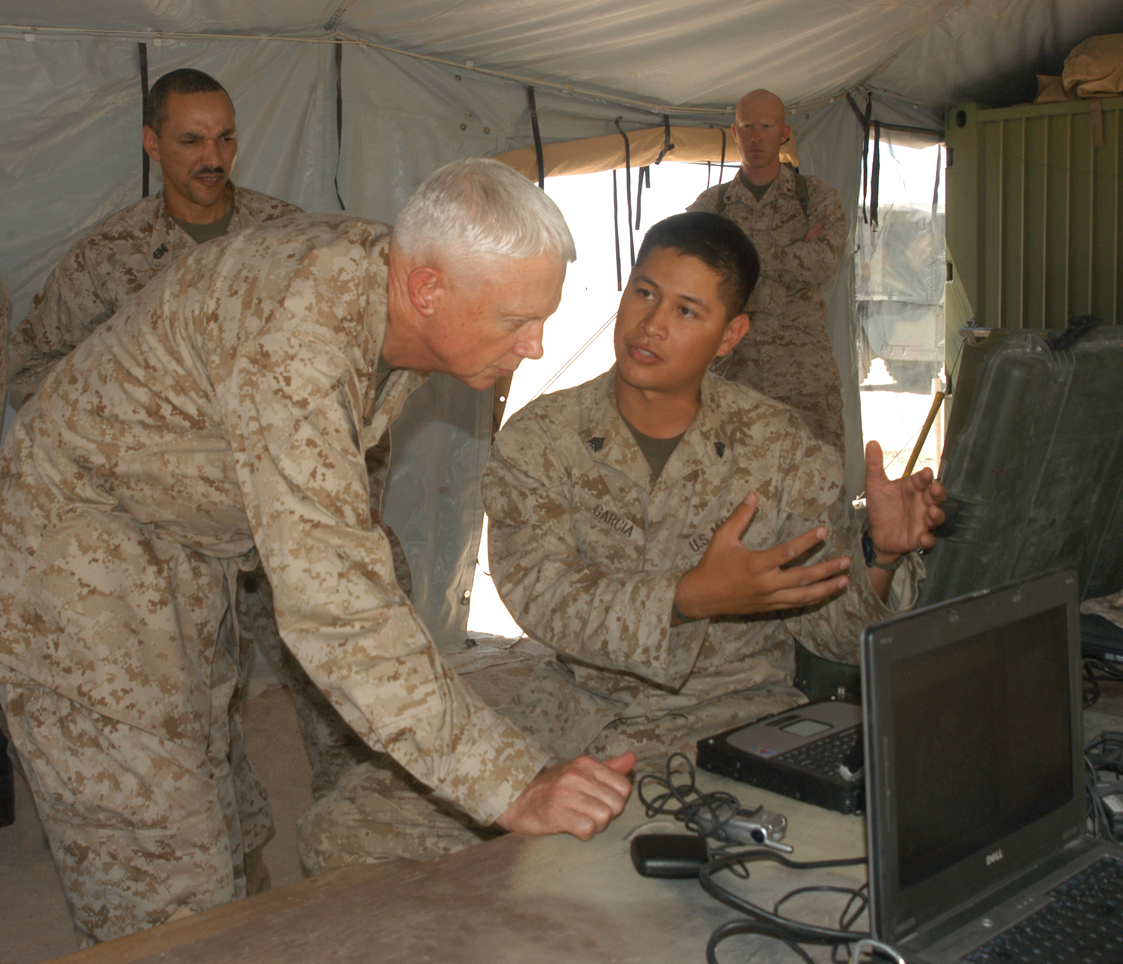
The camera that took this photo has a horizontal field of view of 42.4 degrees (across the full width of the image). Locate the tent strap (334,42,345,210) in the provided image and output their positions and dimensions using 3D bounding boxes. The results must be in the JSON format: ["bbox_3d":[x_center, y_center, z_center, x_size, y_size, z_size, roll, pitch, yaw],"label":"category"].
[{"bbox_3d":[-0.690,-1.100,4.500,0.030,0.520,0.015,-4,9,-23],"label":"tent strap"}]

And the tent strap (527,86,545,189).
[{"bbox_3d":[-0.091,-1.219,5.177,0.033,0.386,0.020,-6,8,1],"label":"tent strap"}]

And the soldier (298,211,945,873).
[{"bbox_3d":[0.128,0.363,2.108,0.800,1.440,0.660,3,9,25],"label":"soldier"}]

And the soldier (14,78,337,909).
[{"bbox_3d":[-0.701,0.087,2.932,0.670,1.790,0.420,-4,9,-22],"label":"soldier"}]

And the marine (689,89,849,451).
[{"bbox_3d":[0.634,-0.187,4.443,0.520,1.860,0.360,0,8,8],"label":"marine"}]

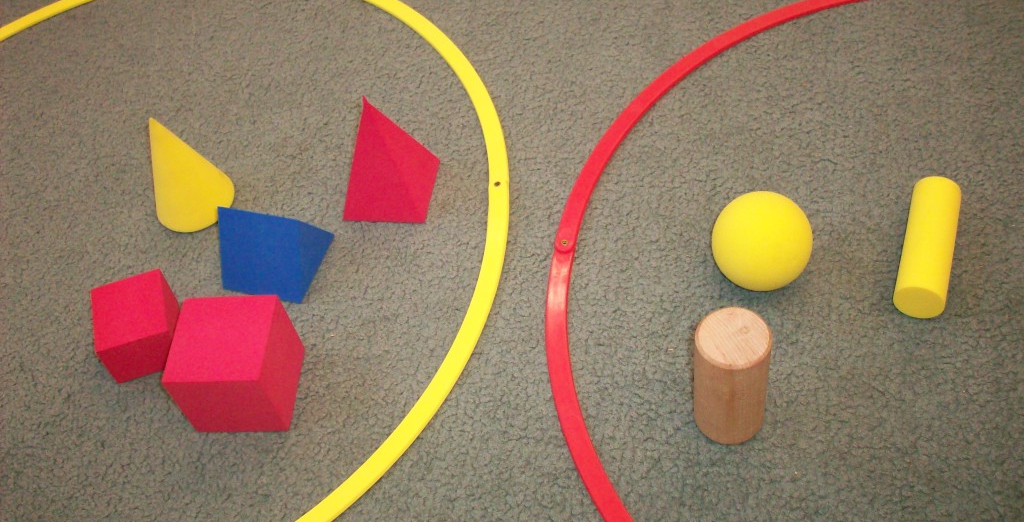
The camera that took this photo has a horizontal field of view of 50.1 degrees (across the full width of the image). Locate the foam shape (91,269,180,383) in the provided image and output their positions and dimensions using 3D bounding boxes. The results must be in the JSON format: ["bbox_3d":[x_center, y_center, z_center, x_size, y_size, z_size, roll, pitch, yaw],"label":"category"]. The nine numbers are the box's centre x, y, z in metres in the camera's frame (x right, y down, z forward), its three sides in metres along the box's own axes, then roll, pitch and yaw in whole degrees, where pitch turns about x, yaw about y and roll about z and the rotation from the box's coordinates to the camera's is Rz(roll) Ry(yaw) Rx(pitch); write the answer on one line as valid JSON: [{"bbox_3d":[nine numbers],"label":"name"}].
[{"bbox_3d":[-0.209,0.037,0.615,0.040,0.036,0.043,-17,52,-4],"label":"foam shape"}]

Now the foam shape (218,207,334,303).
[{"bbox_3d":[-0.141,-0.013,0.637,0.051,0.045,0.052,9,55,16],"label":"foam shape"}]

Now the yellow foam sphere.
[{"bbox_3d":[0.134,-0.011,0.586,0.053,0.053,0.053,-12,52,0],"label":"yellow foam sphere"}]

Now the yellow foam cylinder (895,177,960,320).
[{"bbox_3d":[0.224,-0.008,0.587,0.025,0.025,0.077,11,56,17],"label":"yellow foam cylinder"}]

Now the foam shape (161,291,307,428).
[{"bbox_3d":[-0.146,0.056,0.582,0.051,0.051,0.051,-2,53,8],"label":"foam shape"}]

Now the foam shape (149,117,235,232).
[{"bbox_3d":[-0.205,-0.061,0.664,0.051,0.075,0.051,-12,52,0],"label":"foam shape"}]

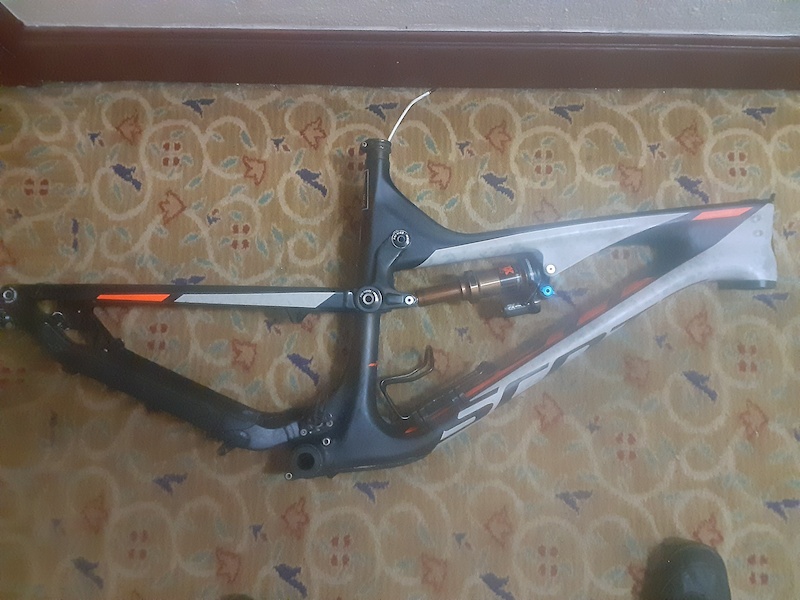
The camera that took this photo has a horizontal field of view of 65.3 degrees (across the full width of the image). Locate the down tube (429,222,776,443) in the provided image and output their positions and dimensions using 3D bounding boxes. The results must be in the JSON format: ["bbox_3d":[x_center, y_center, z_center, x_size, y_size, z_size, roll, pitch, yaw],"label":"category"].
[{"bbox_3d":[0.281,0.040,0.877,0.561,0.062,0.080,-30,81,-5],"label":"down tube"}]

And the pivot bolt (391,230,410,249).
[{"bbox_3d":[0.001,-0.083,0.857,0.026,0.012,0.026,0,81,2],"label":"pivot bolt"}]

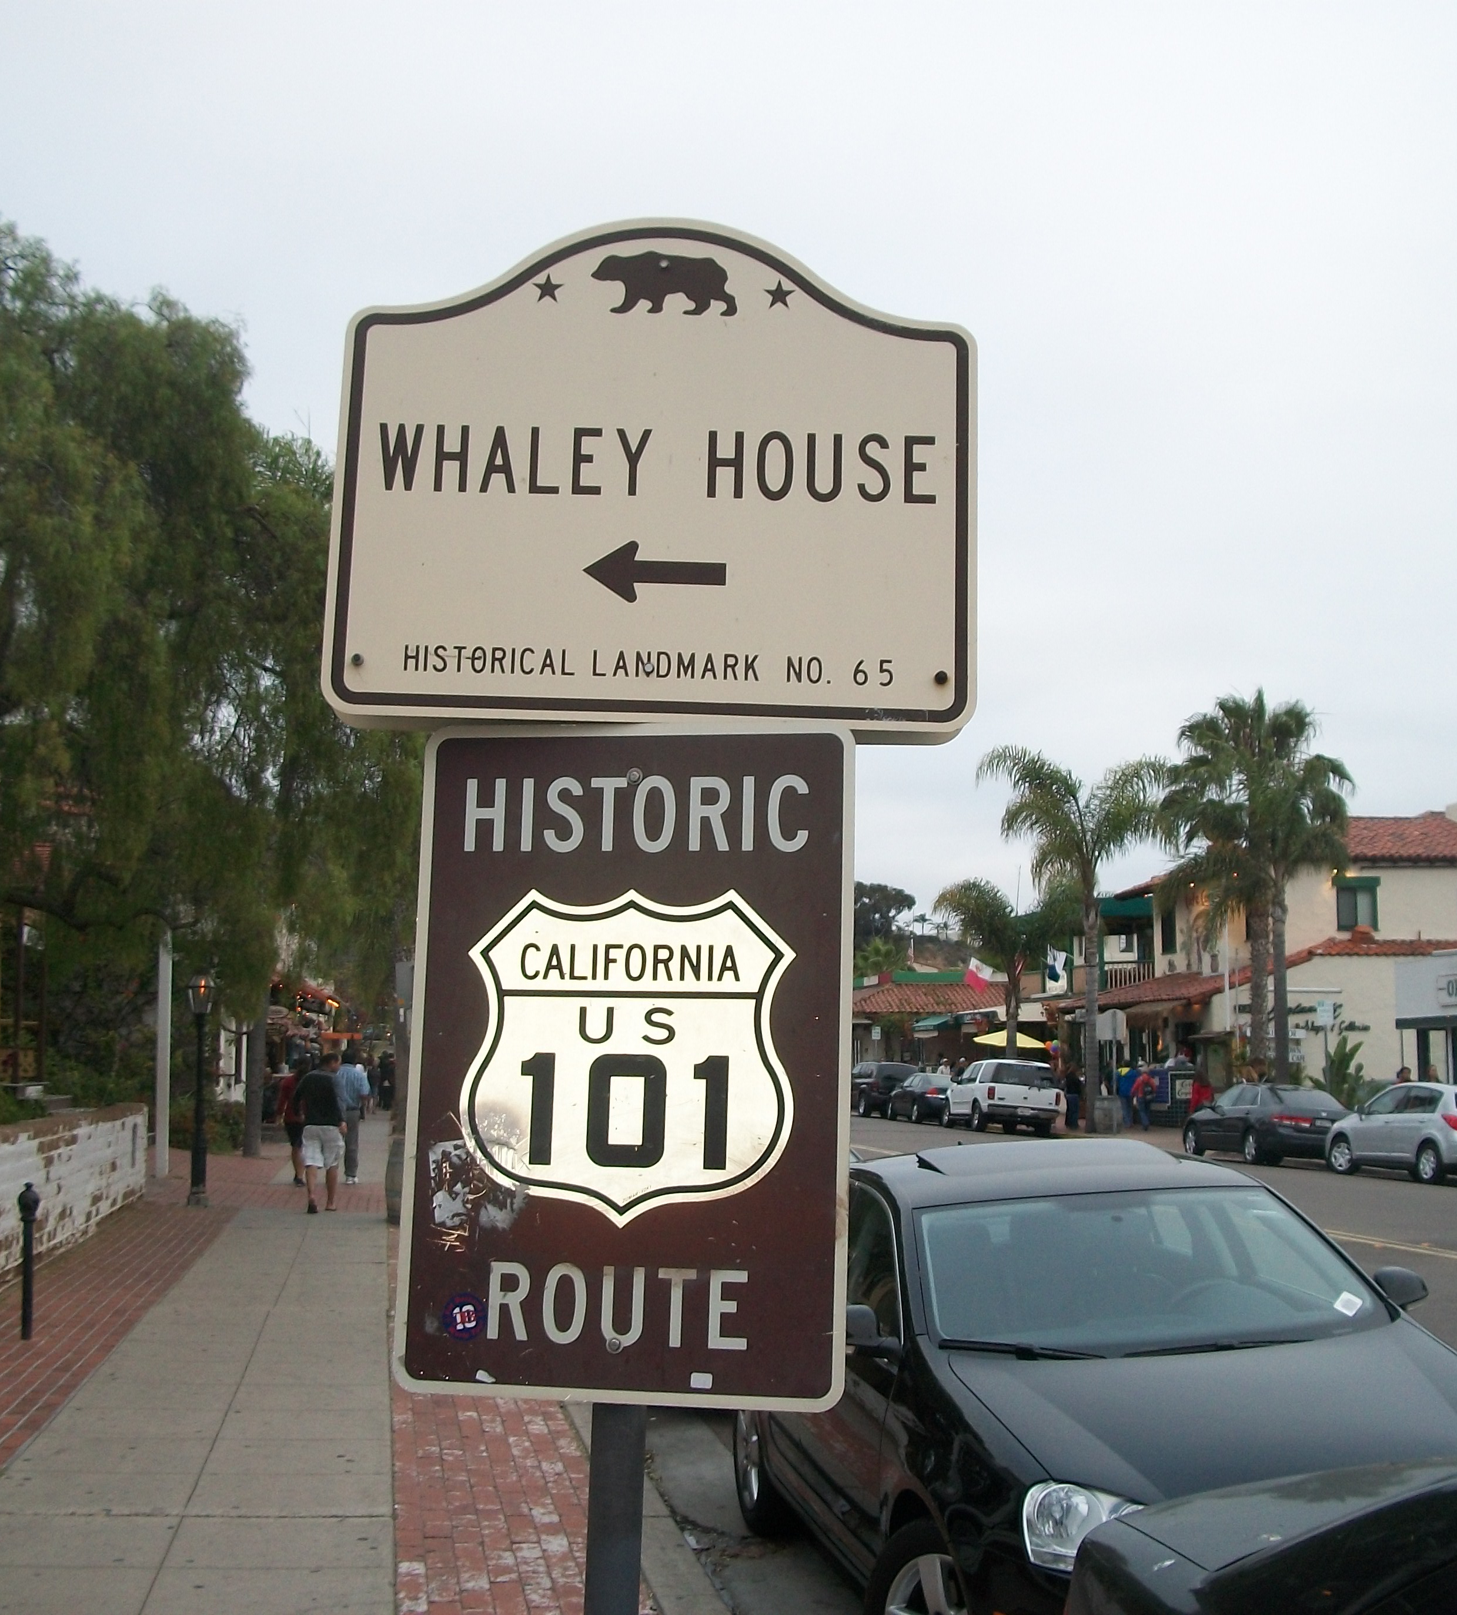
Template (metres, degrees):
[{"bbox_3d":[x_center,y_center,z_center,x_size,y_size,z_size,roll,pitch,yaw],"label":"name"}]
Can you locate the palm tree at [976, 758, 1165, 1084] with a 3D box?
[{"bbox_3d":[9.218,3.590,53.023,4.900,10.000,4.900,1,-6,-10],"label":"palm tree"}]

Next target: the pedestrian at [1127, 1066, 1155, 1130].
[{"bbox_3d":[10.186,7.125,49.099,0.580,1.622,0.420,2,-7,-18],"label":"pedestrian"}]

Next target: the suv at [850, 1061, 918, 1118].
[{"bbox_3d":[5.197,9.596,67.644,1.840,1.790,4.800,4,-8,-9],"label":"suv"}]

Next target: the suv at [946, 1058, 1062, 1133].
[{"bbox_3d":[7.449,7.986,54.992,1.980,1.910,5.150,4,-8,-9],"label":"suv"}]

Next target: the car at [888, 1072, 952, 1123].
[{"bbox_3d":[6.289,8.958,61.167,1.820,1.450,4.800,4,-8,-9],"label":"car"}]

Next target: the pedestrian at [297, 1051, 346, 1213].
[{"bbox_3d":[-4.541,3.639,22.308,0.560,1.760,0.420,1,-7,-7],"label":"pedestrian"}]

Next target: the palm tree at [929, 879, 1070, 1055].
[{"bbox_3d":[7.921,5.449,57.422,4.100,6.892,4.100,1,-7,-10],"label":"palm tree"}]

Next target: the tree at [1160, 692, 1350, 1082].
[{"bbox_3d":[11.460,2.283,43.597,4.100,9.755,4.100,1,-7,-10],"label":"tree"}]

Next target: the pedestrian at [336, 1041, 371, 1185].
[{"bbox_3d":[-4.896,3.987,25.911,0.550,1.808,0.400,1,-7,-10],"label":"pedestrian"}]

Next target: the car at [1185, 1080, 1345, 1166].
[{"bbox_3d":[10.282,6.008,37.926,1.810,1.450,4.800,4,-8,-9],"label":"car"}]

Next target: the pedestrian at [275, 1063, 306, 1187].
[{"bbox_3d":[-5.530,4.031,25.686,0.480,1.640,0.500,1,-6,-10],"label":"pedestrian"}]

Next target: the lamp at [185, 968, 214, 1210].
[{"bbox_3d":[-5.914,3.134,22.337,0.320,2.620,0.320,1,-6,-10],"label":"lamp"}]

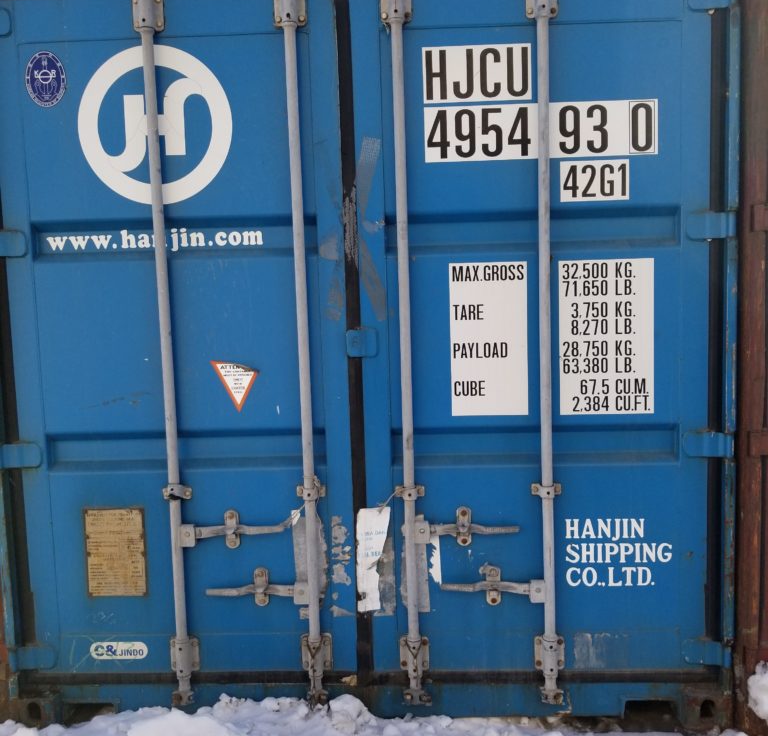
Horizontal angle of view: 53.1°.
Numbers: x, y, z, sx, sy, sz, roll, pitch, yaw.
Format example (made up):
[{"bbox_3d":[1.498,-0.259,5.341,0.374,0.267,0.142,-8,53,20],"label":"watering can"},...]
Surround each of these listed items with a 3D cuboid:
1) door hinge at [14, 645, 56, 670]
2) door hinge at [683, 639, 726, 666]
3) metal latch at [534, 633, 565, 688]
[{"bbox_3d":[-1.208,1.003,2.663,0.154,0.088,0.040,-1,5,2],"label":"door hinge"},{"bbox_3d":[1.070,0.948,2.559,0.147,0.081,0.045,-2,5,1],"label":"door hinge"},{"bbox_3d":[0.552,0.980,2.563,0.100,0.167,0.065,-2,5,1],"label":"metal latch"}]

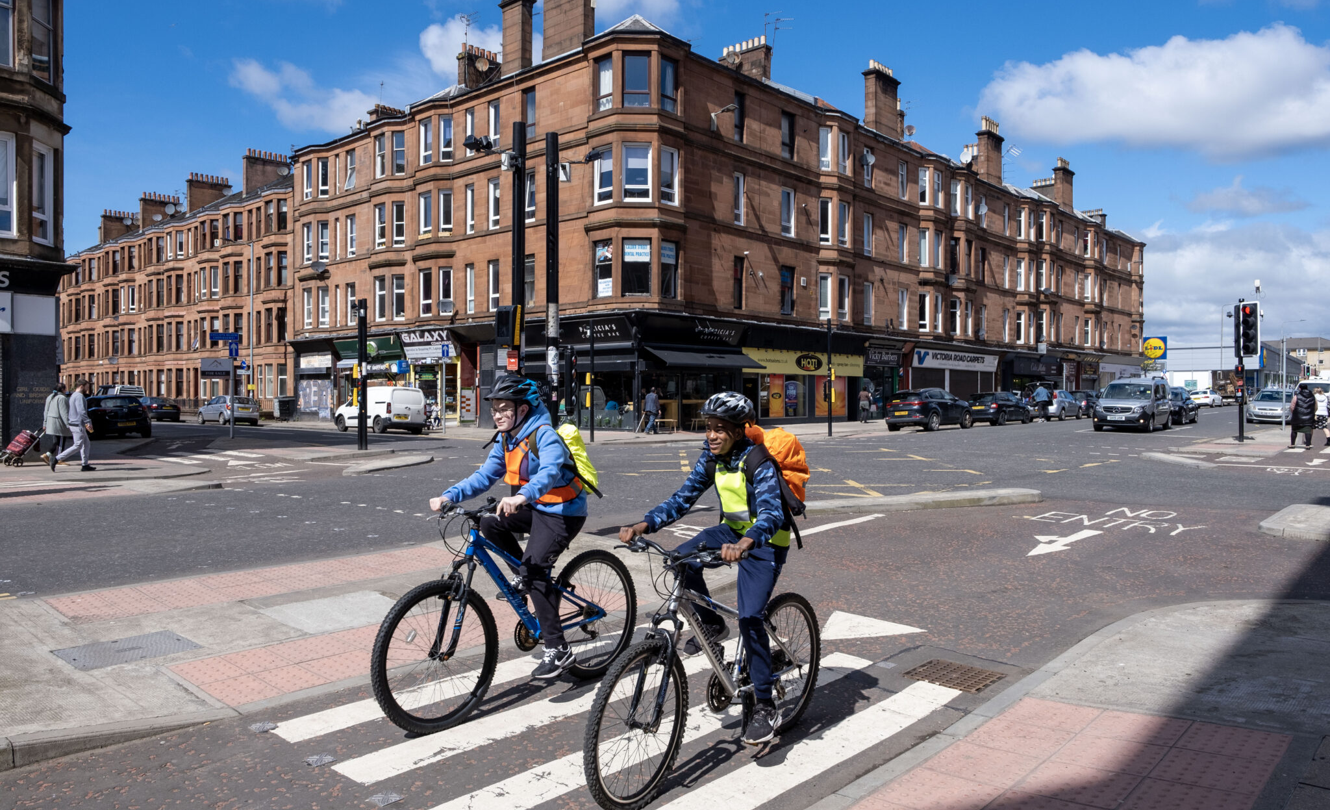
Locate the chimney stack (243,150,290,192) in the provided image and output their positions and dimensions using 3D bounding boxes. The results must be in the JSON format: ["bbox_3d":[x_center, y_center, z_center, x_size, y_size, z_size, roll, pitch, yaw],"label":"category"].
[{"bbox_3d":[-27.283,-15.675,66.051,0.750,3.050,3.150,0,0,43],"label":"chimney stack"}]

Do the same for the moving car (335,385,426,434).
[{"bbox_3d":[-11.470,0.200,38.600,4.380,1.810,1.820,0,0,42],"label":"moving car"}]

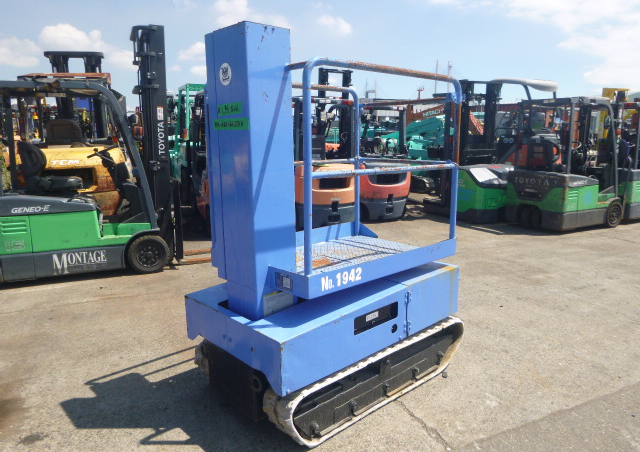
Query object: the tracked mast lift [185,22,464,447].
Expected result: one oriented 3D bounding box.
[{"bbox_3d":[0.081,-0.028,2.787,1.554,2.003,0.919,-10,14,-42],"label":"tracked mast lift"}]

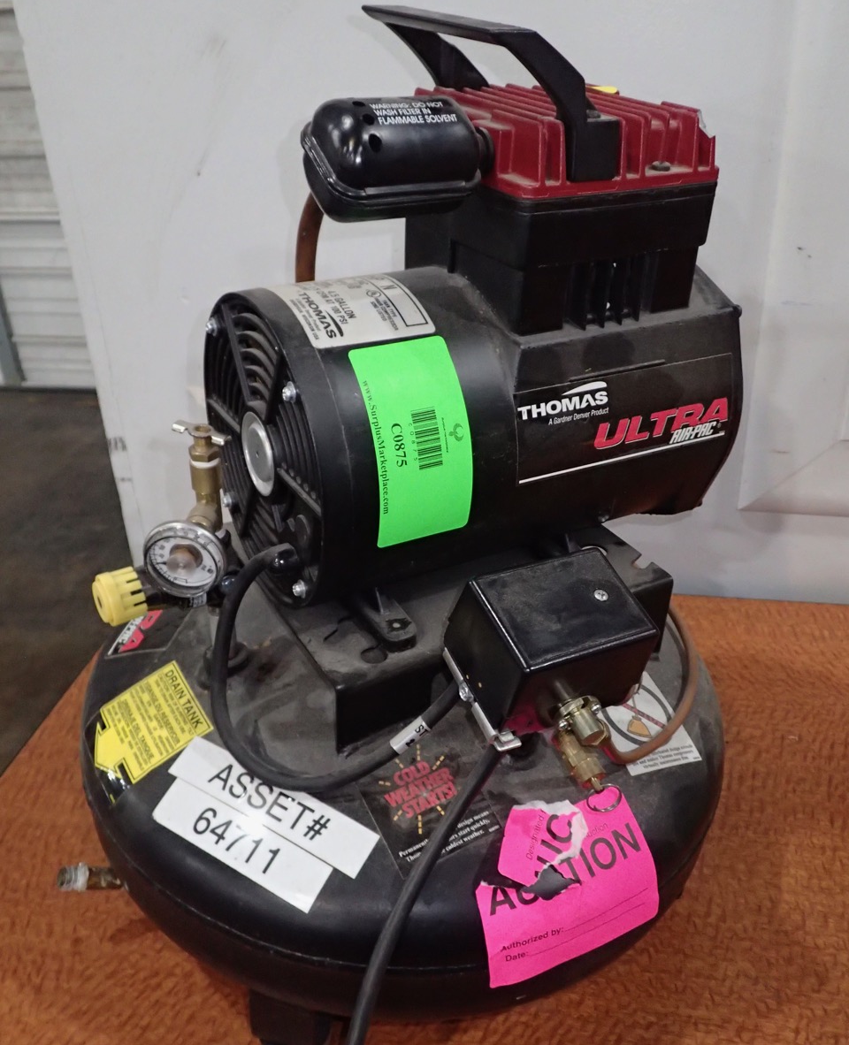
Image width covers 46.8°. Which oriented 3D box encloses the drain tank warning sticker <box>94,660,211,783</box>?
[{"bbox_3d":[-0.157,0.115,0.543,0.065,0.010,0.057,-41,47,-5],"label":"drain tank warning sticker"}]

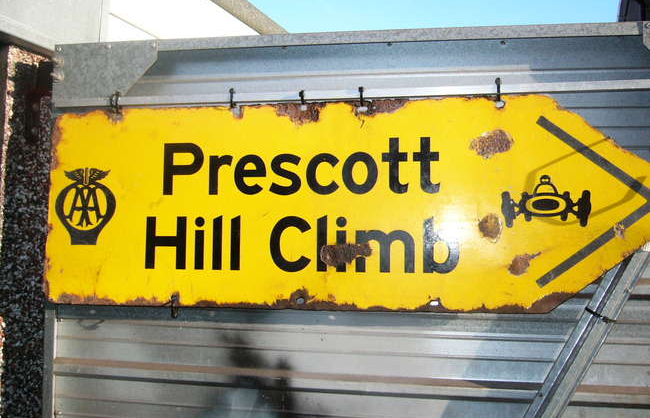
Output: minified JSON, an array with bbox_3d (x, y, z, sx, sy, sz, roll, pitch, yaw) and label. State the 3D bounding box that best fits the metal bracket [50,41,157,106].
[{"bbox_3d":[-0.381,-0.234,1.141,0.196,0.107,0.015,0,-4,10],"label":"metal bracket"}]

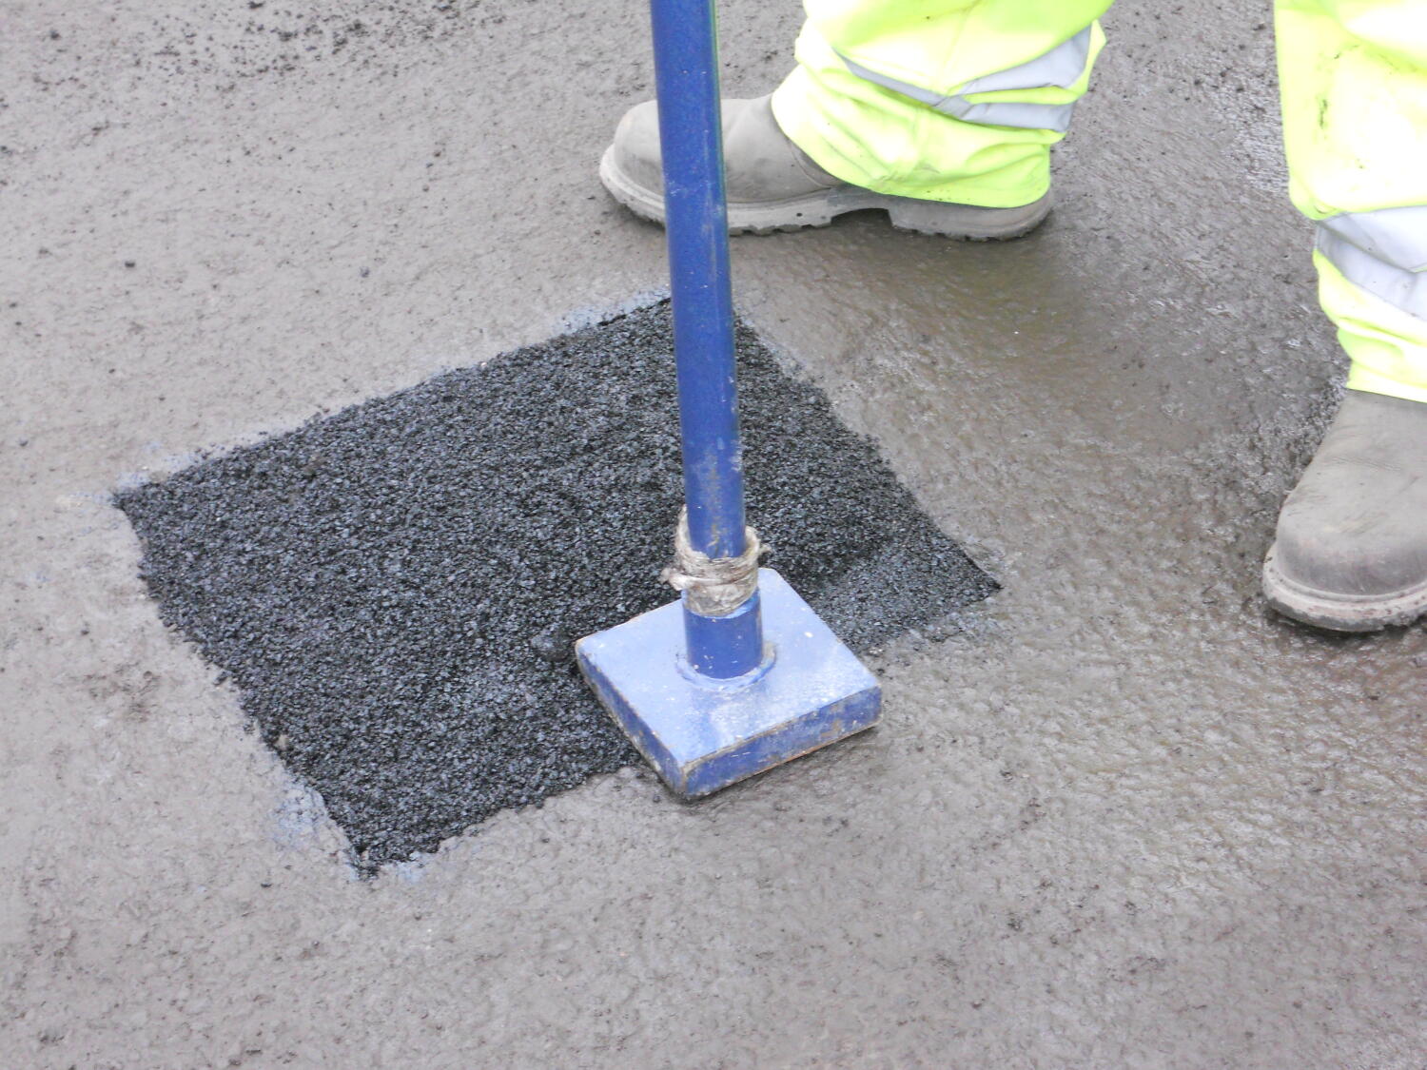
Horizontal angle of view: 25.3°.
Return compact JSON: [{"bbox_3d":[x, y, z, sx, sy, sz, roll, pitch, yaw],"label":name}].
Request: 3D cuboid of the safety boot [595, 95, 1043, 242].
[{"bbox_3d":[0.067,-0.303,2.118,0.316,0.185,0.113,6,39,16],"label":"safety boot"}]

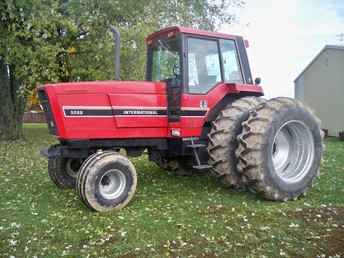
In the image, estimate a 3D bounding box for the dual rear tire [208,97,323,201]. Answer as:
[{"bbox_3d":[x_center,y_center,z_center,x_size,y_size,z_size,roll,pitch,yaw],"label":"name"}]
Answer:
[{"bbox_3d":[1.701,0.346,6.281,1.790,1.790,1.224,-2,4,-32],"label":"dual rear tire"}]

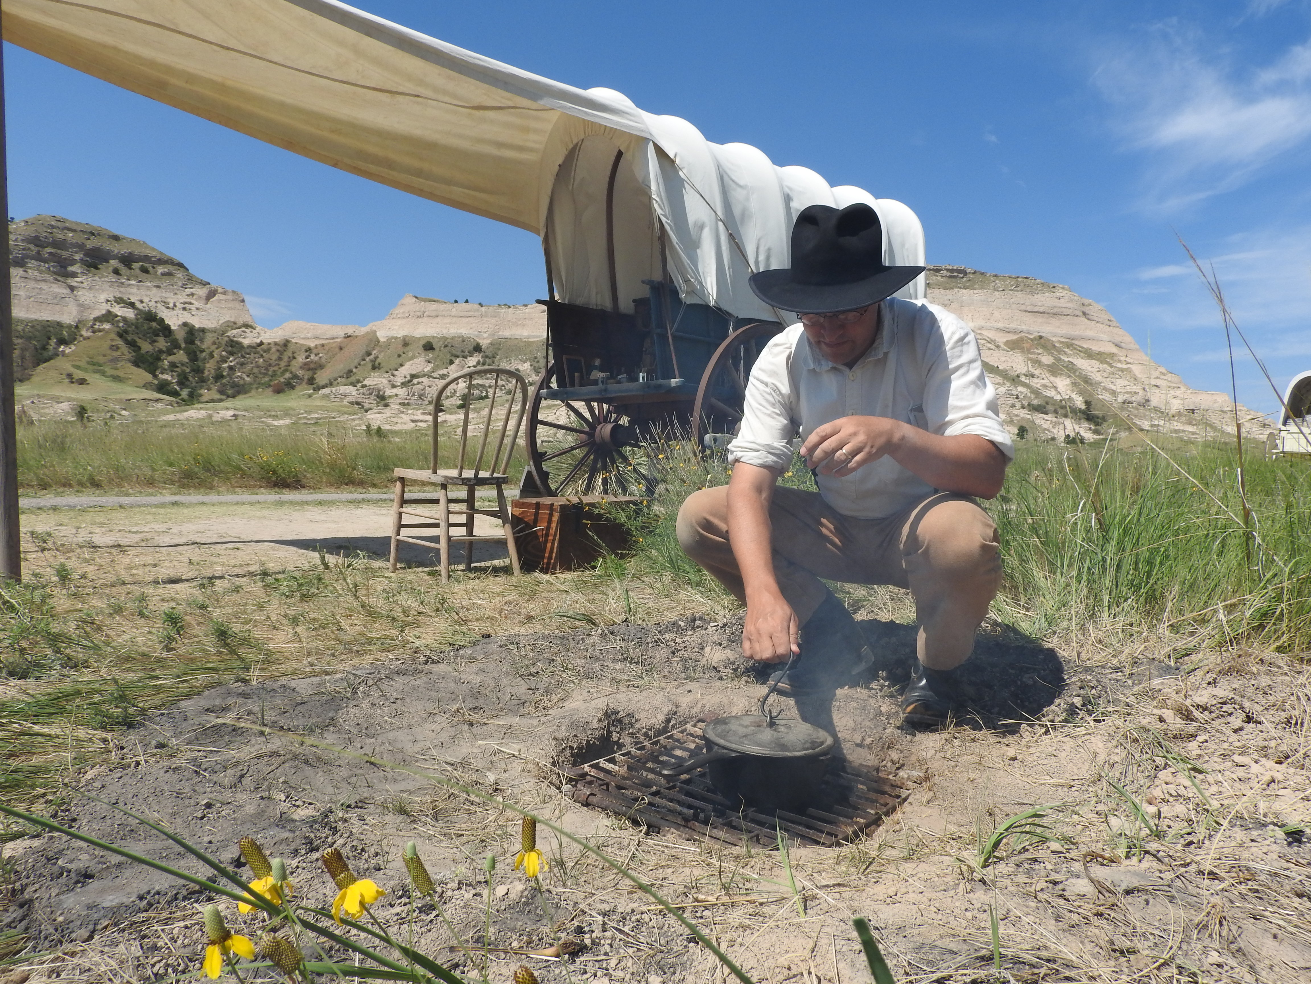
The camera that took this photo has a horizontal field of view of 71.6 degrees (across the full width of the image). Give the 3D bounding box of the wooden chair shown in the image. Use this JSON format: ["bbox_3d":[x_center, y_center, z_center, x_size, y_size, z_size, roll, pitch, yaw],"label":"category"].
[{"bbox_3d":[-0.817,-0.089,3.770,0.430,0.875,0.470,-2,5,-36],"label":"wooden chair"}]

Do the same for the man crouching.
[{"bbox_3d":[0.410,-0.058,1.960,0.660,1.080,0.780,2,4,16],"label":"man crouching"}]

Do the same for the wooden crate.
[{"bbox_3d":[-0.335,0.184,4.207,0.540,0.297,0.360,-3,5,-43],"label":"wooden crate"}]

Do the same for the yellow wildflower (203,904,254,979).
[{"bbox_3d":[-0.249,0.261,0.530,0.029,0.041,0.028,-18,6,-25],"label":"yellow wildflower"}]

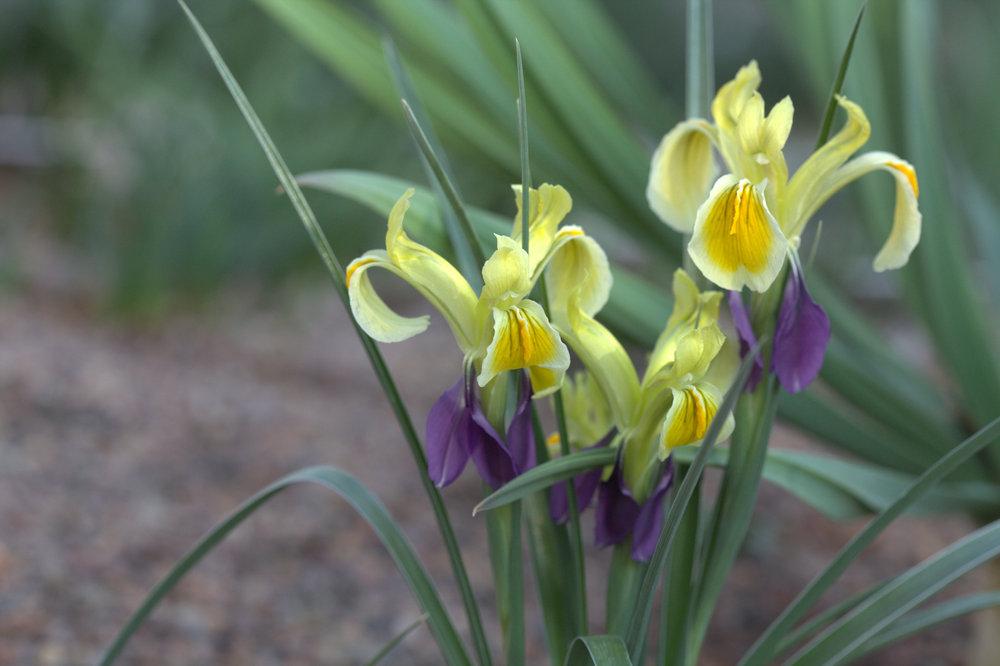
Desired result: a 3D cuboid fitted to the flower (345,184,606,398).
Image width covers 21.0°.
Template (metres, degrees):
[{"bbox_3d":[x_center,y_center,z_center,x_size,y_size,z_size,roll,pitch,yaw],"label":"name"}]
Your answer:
[{"bbox_3d":[-0.006,-0.011,0.680,0.064,0.048,0.054,-2,12,-8],"label":"flower"}]

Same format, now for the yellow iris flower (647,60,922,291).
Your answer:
[{"bbox_3d":[0.072,-0.040,0.680,0.068,0.052,0.056,2,12,8],"label":"yellow iris flower"}]

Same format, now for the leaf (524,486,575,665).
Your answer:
[{"bbox_3d":[0.013,0.062,0.690,0.012,0.044,0.009,-12,12,0],"label":"leaf"}]

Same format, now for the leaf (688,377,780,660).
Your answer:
[{"bbox_3d":[0.060,0.048,0.690,0.012,0.072,0.011,14,12,0],"label":"leaf"}]

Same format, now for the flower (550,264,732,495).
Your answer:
[{"bbox_3d":[0.037,0.013,0.685,0.048,0.052,0.046,-5,13,-22],"label":"flower"}]

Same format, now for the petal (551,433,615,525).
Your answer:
[{"bbox_3d":[0.021,0.038,0.705,0.017,0.023,0.013,0,12,0],"label":"petal"}]

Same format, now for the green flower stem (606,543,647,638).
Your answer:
[{"bbox_3d":[0.034,0.069,0.720,0.010,0.028,0.009,3,12,0],"label":"green flower stem"}]

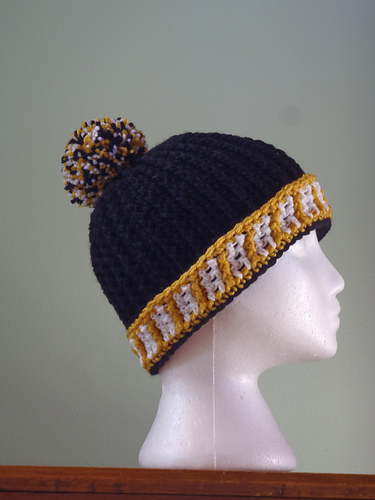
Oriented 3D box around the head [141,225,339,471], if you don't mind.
[{"bbox_3d":[0.029,0.044,1.650,0.198,0.272,0.158,0,-6,0],"label":"head"}]

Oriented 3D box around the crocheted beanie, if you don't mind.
[{"bbox_3d":[-0.013,-0.035,1.658,0.202,0.196,0.172,-40,-5,-4],"label":"crocheted beanie"}]

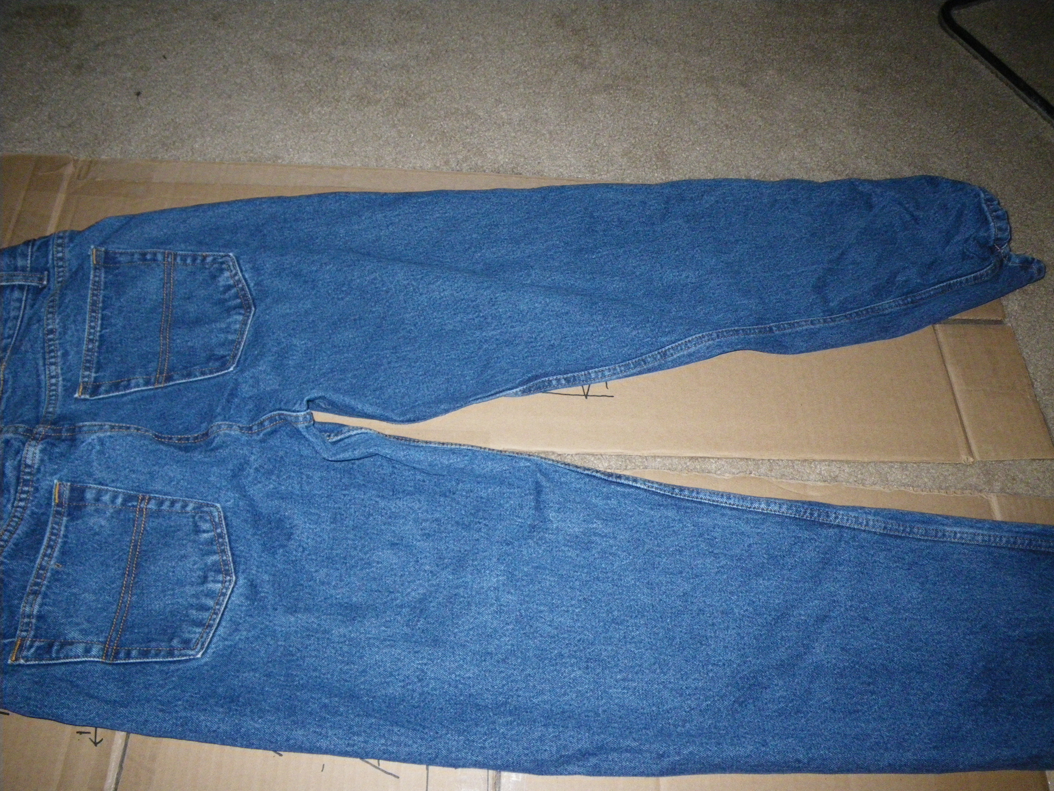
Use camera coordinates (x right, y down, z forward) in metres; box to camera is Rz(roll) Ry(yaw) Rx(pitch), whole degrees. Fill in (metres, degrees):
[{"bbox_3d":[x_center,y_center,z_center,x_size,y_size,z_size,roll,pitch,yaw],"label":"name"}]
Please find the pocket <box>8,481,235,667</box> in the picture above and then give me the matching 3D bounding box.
[{"bbox_3d":[-0.346,0.153,0.755,0.181,0.020,0.163,1,64,-1],"label":"pocket"}]

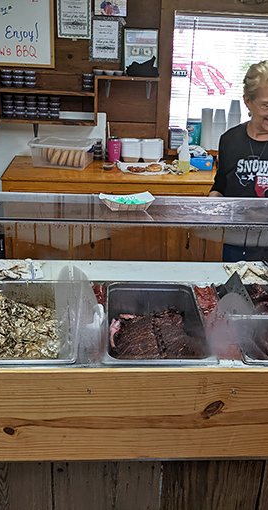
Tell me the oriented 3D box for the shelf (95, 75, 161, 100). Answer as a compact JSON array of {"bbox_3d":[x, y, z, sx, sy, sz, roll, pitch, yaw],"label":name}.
[{"bbox_3d":[-0.038,-1.058,3.362,0.405,0.137,0.170,2,21,0],"label":"shelf"}]

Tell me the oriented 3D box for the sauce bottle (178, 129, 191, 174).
[{"bbox_3d":[0.314,-0.637,3.248,0.071,0.262,0.071,2,21,-1],"label":"sauce bottle"}]

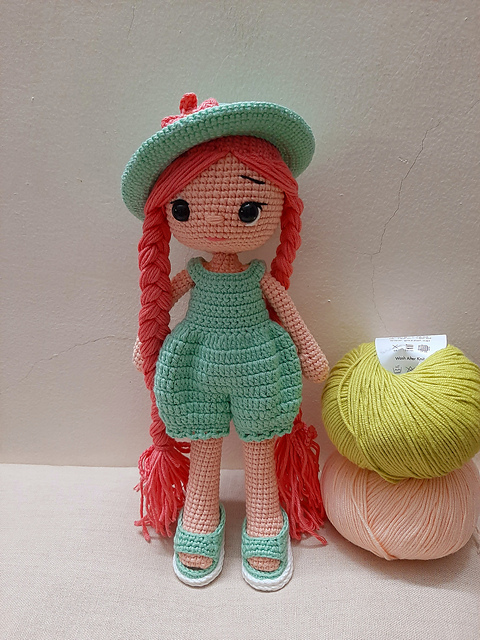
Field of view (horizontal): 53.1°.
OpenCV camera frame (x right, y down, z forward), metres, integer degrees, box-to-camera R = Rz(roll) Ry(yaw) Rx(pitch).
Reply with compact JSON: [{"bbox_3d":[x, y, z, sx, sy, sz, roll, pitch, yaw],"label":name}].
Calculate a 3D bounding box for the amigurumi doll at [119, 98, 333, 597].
[{"bbox_3d":[-0.008,0.009,0.300,0.122,0.275,0.098,-1,9,5],"label":"amigurumi doll"}]

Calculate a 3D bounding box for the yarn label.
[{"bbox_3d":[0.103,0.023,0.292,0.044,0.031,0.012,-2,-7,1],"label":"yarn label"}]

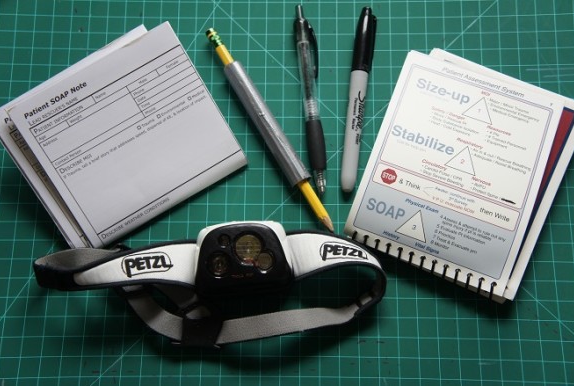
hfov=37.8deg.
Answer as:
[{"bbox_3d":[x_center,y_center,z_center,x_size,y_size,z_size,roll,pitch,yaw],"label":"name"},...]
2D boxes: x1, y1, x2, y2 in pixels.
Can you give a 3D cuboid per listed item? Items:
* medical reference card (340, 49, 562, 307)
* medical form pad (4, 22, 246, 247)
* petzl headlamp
[{"bbox_3d":[0.112,-0.015,0.558,0.109,0.015,0.140,19,75,7],"label":"medical reference card"},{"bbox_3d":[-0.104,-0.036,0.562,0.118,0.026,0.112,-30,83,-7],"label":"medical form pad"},{"bbox_3d":[-0.046,0.058,0.526,0.217,0.046,0.076,0,82,1],"label":"petzl headlamp"}]

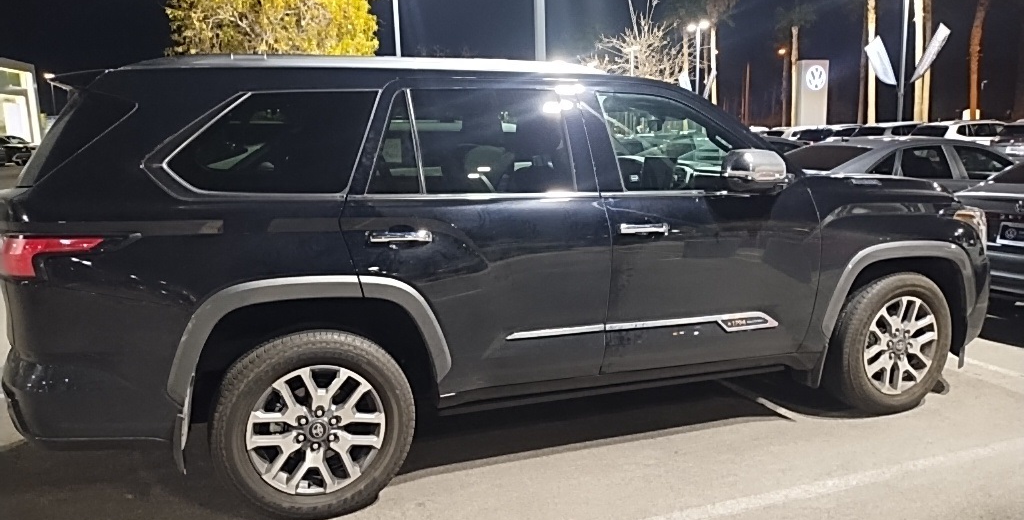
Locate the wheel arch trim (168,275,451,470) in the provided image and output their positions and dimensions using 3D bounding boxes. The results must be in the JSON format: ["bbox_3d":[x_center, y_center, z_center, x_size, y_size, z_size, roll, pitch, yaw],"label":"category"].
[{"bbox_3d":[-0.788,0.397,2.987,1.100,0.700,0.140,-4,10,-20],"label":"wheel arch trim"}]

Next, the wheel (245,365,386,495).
[{"bbox_3d":[-0.814,0.678,3.073,0.545,0.545,0.210,-4,10,-20],"label":"wheel"}]

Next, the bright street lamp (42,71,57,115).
[{"bbox_3d":[-36.712,-11.173,59.625,0.500,7.678,1.700,-4,10,-12],"label":"bright street lamp"}]

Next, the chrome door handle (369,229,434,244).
[{"bbox_3d":[-0.447,-0.091,2.984,0.250,0.050,0.055,-4,9,-20],"label":"chrome door handle"}]

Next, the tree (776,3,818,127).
[{"bbox_3d":[18.565,-11.672,48.795,2.700,10.210,2.700,-4,10,-20],"label":"tree"}]

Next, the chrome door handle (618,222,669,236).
[{"bbox_3d":[0.610,-0.141,3.379,0.250,0.050,0.055,-4,9,-20],"label":"chrome door handle"}]

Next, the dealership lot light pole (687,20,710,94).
[{"bbox_3d":[10.228,-9.041,40.906,0.450,7.790,1.700,-4,10,-20],"label":"dealership lot light pole"}]

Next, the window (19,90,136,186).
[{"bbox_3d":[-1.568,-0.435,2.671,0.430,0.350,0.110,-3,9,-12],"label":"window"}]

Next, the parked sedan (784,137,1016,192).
[{"bbox_3d":[5.111,-0.816,9.408,4.780,1.470,1.820,-4,10,-20],"label":"parked sedan"}]

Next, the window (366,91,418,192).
[{"bbox_3d":[-0.519,-0.492,3.071,0.225,0.450,0.050,-4,-9,-20],"label":"window"}]

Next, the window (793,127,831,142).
[{"bbox_3d":[9.817,-4.057,24.000,0.120,0.480,1.350,22,0,-22],"label":"window"}]

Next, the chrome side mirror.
[{"bbox_3d":[1.152,-0.425,3.483,0.280,0.210,0.170,-8,11,-37],"label":"chrome side mirror"}]

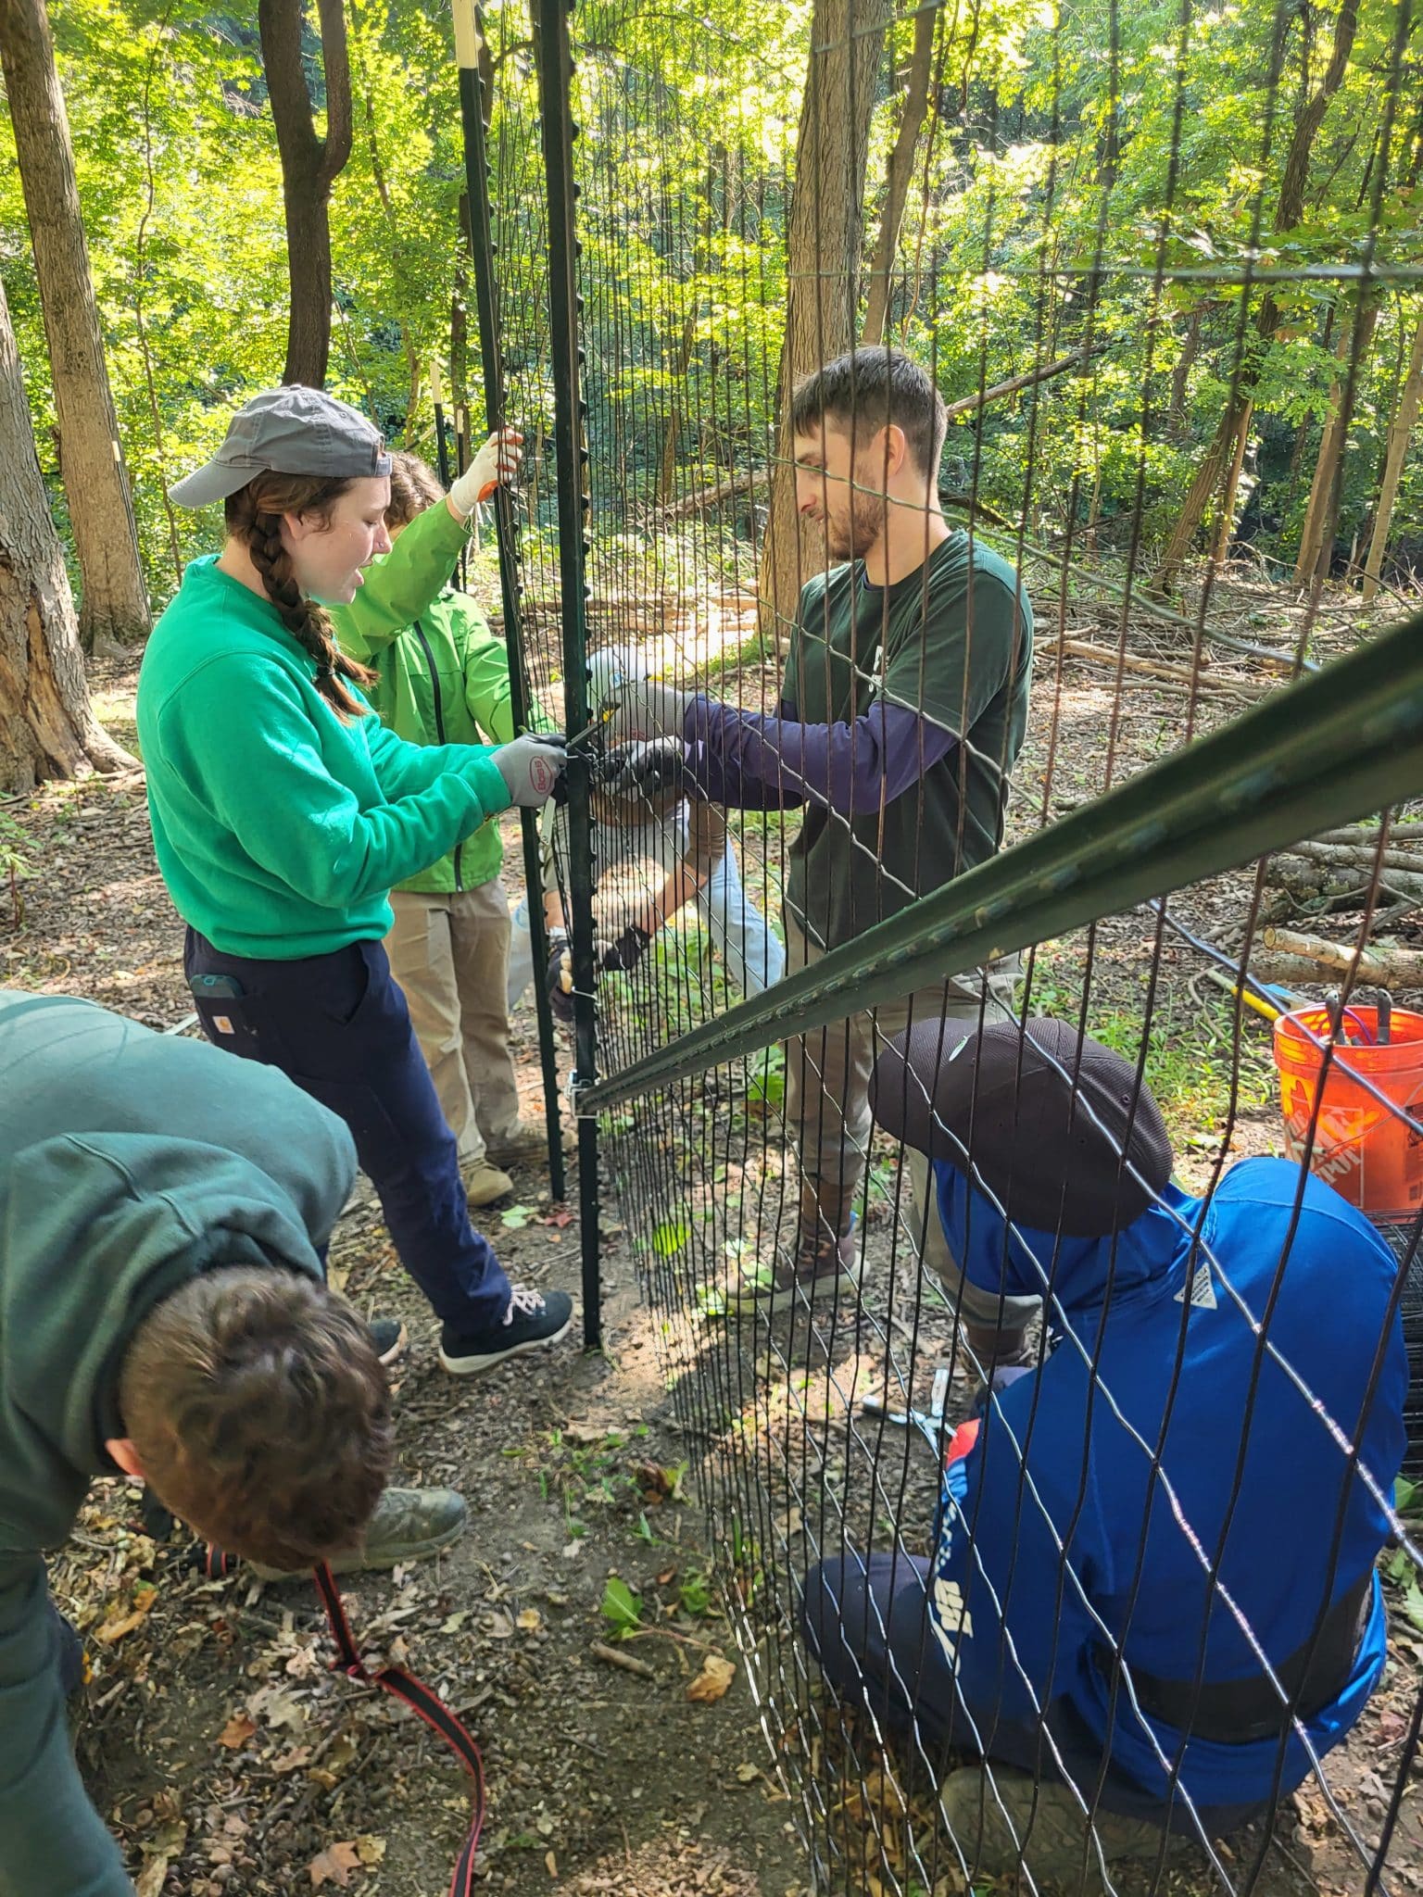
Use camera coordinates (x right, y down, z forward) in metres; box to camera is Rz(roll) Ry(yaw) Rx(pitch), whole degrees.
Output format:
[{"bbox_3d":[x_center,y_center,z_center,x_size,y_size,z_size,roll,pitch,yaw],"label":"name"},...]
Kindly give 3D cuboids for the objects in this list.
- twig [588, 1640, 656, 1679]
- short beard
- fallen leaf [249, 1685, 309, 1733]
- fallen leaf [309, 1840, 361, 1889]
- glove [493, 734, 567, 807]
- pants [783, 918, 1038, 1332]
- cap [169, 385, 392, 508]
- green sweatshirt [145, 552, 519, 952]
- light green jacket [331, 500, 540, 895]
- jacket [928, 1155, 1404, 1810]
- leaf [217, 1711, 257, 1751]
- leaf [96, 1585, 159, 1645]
[{"bbox_3d":[-0.123,0.972,1.948,0.098,0.020,0.020,12,28,23],"label":"twig"},{"bbox_3d":[0.191,-0.558,1.880,0.090,0.105,0.130,-12,26,4],"label":"short beard"},{"bbox_3d":[-0.573,1.003,1.884,0.080,0.018,0.068,5,26,9],"label":"fallen leaf"},{"bbox_3d":[-0.448,1.094,1.700,0.059,0.018,0.060,-1,26,-3],"label":"fallen leaf"},{"bbox_3d":[-0.240,-0.244,1.950,0.125,0.100,0.090,-4,26,-9],"label":"glove"},{"bbox_3d":[0.306,0.226,2.268,0.350,0.750,0.400,-9,27,-18],"label":"pants"},{"bbox_3d":[-0.549,-0.637,1.810,0.270,0.145,0.175,-1,26,-2],"label":"cap"},{"bbox_3d":[-0.526,-0.269,1.950,0.480,0.550,0.440,-2,26,-5],"label":"green sweatshirt"},{"bbox_3d":[-0.528,-0.480,2.720,0.480,0.710,0.400,-13,25,-29],"label":"light green jacket"},{"bbox_3d":[0.528,0.579,1.610,0.460,0.640,0.510,4,24,36],"label":"jacket"},{"bbox_3d":[-0.616,1.018,1.853,0.046,0.018,0.046,-15,30,-29],"label":"leaf"},{"bbox_3d":[-0.823,0.940,2.006,0.042,0.020,0.097,13,29,25],"label":"leaf"}]

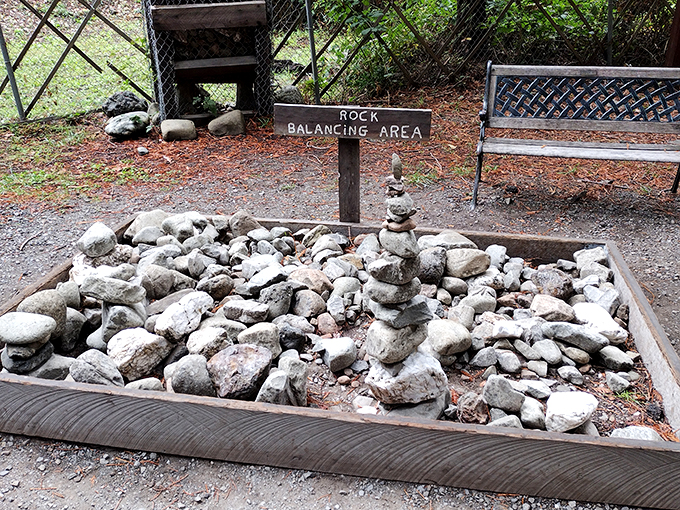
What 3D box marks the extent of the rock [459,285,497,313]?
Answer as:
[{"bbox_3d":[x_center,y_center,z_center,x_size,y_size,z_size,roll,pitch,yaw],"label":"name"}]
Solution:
[{"bbox_3d":[0.552,0.175,2.115,0.150,0.098,0.120,6,28,15],"label":"rock"}]

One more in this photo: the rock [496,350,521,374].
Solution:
[{"bbox_3d":[0.578,0.369,1.821,0.080,0.064,0.080,3,26,10],"label":"rock"}]

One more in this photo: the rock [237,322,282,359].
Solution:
[{"bbox_3d":[-0.276,0.298,1.827,0.150,0.128,0.120,0,27,0],"label":"rock"}]

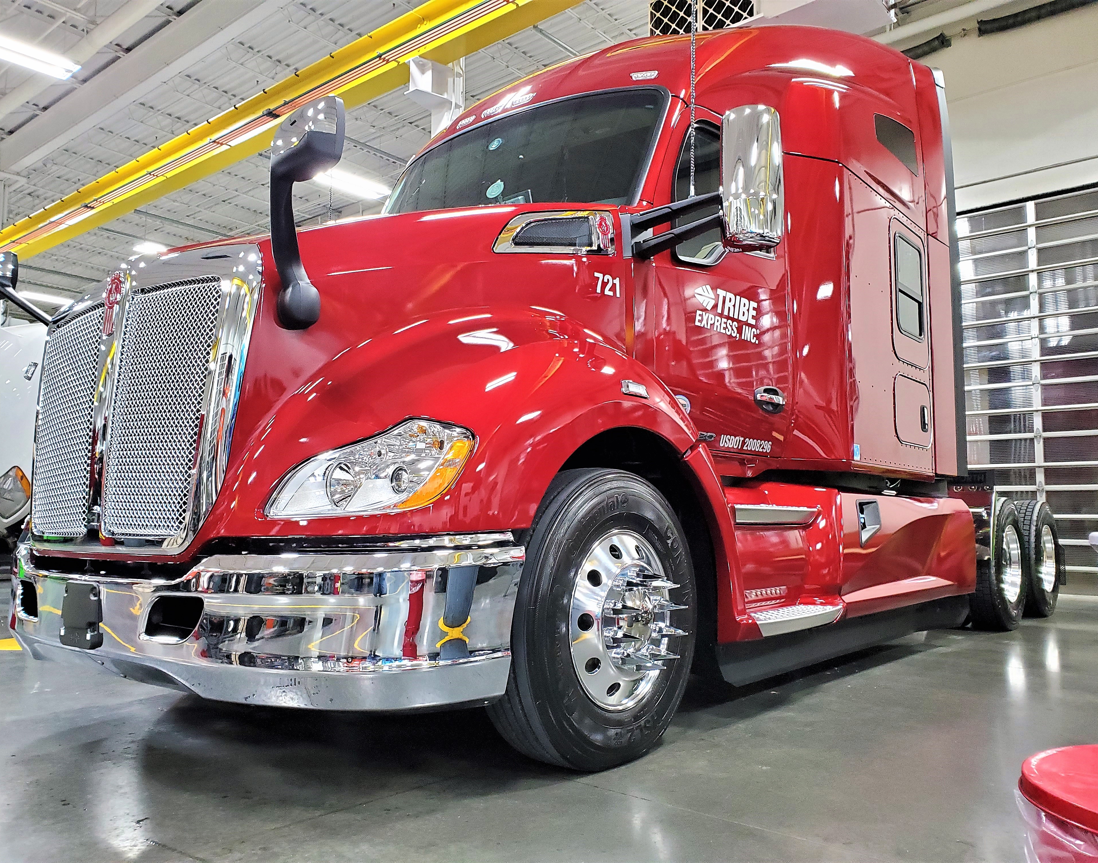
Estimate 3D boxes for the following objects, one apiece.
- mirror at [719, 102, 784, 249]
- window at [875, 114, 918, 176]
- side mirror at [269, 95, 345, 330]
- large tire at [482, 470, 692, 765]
[{"bbox_3d":[0.758,-0.923,3.167,0.240,0.540,0.135,-2,-6,31],"label":"mirror"},{"bbox_3d":[2.233,-1.882,5.537,0.045,0.290,0.770,-4,-7,40],"label":"window"},{"bbox_3d":[-0.630,-0.549,2.255,0.370,0.580,0.250,-4,-7,40],"label":"side mirror"},{"bbox_3d":[0.159,0.625,2.983,0.290,1.000,1.000,-4,-7,39],"label":"large tire"}]

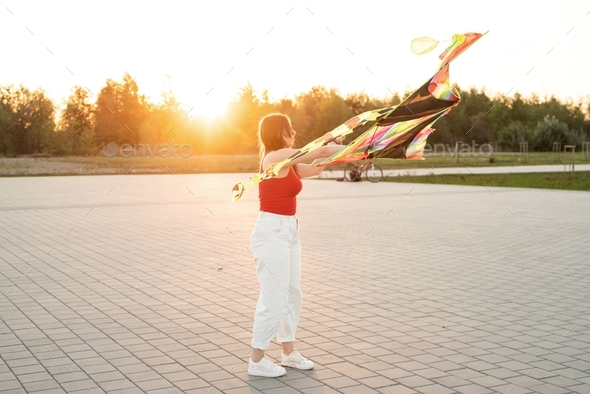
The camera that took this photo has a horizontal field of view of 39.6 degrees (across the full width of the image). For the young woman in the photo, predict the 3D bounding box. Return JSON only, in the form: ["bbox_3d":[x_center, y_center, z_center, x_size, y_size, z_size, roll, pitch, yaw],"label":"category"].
[{"bbox_3d":[0.035,0.287,5.180,0.630,1.635,0.470,1,3,15],"label":"young woman"}]

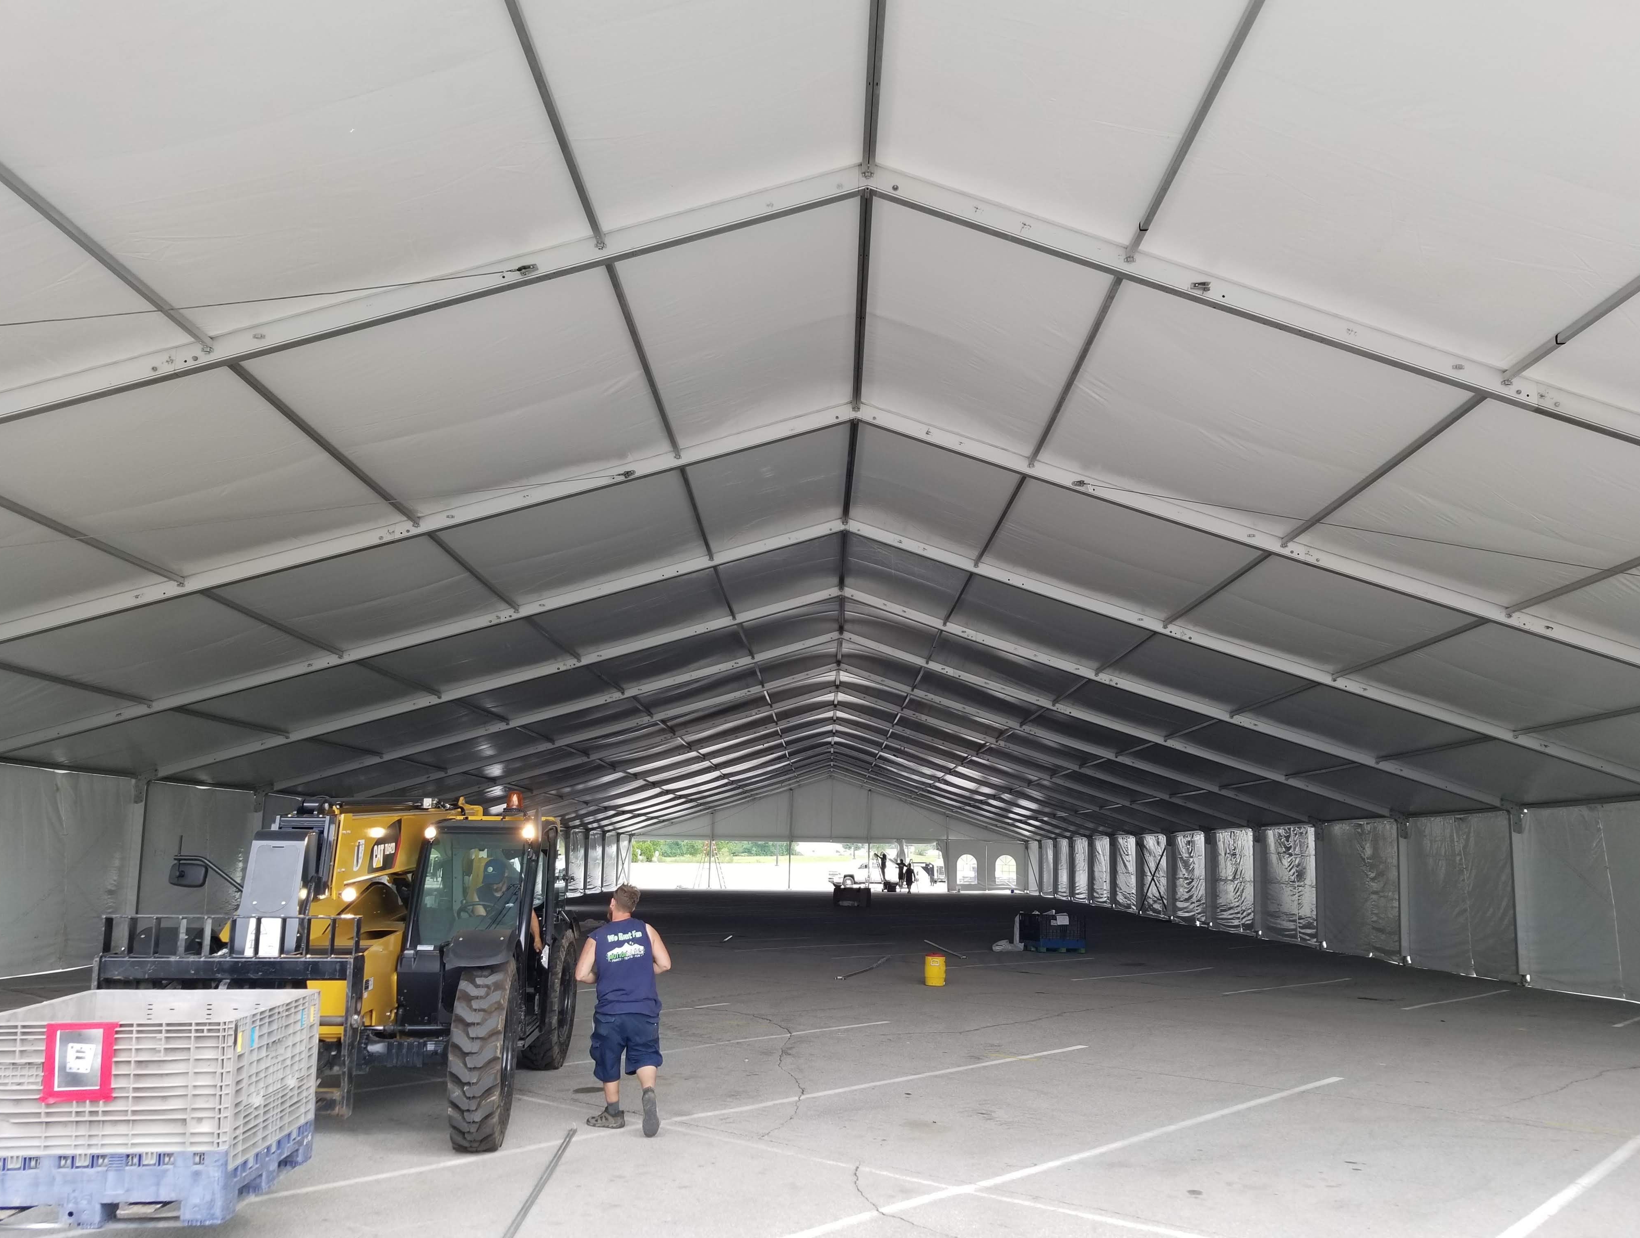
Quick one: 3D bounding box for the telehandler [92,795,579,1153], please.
[{"bbox_3d":[-3.292,2.488,9.567,2.450,2.470,5.800,2,-11,-4],"label":"telehandler"}]

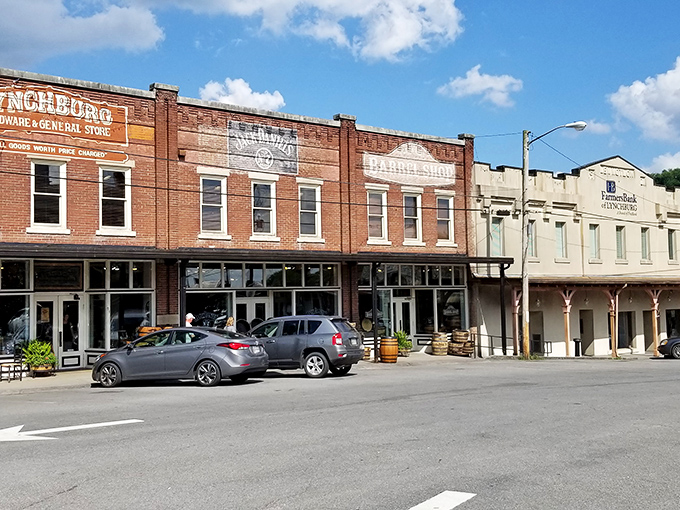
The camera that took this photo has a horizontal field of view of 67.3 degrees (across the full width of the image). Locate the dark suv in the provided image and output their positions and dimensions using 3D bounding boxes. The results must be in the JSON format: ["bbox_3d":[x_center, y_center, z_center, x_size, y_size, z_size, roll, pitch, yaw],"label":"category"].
[{"bbox_3d":[-1.555,2.597,14.650,4.450,1.660,1.810,-4,-7,22],"label":"dark suv"}]

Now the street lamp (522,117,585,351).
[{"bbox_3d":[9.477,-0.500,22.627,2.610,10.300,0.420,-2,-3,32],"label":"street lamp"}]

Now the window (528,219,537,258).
[{"bbox_3d":[9.102,-0.764,24.527,0.740,1.786,0.200,1,-4,-27],"label":"window"}]

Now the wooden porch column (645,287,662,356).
[{"bbox_3d":[15.619,3.366,25.362,1.487,3.345,0.300,1,-4,-27],"label":"wooden porch column"}]

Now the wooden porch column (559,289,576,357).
[{"bbox_3d":[11.570,3.447,25.927,1.320,3.450,0.300,1,-3,-27],"label":"wooden porch column"}]

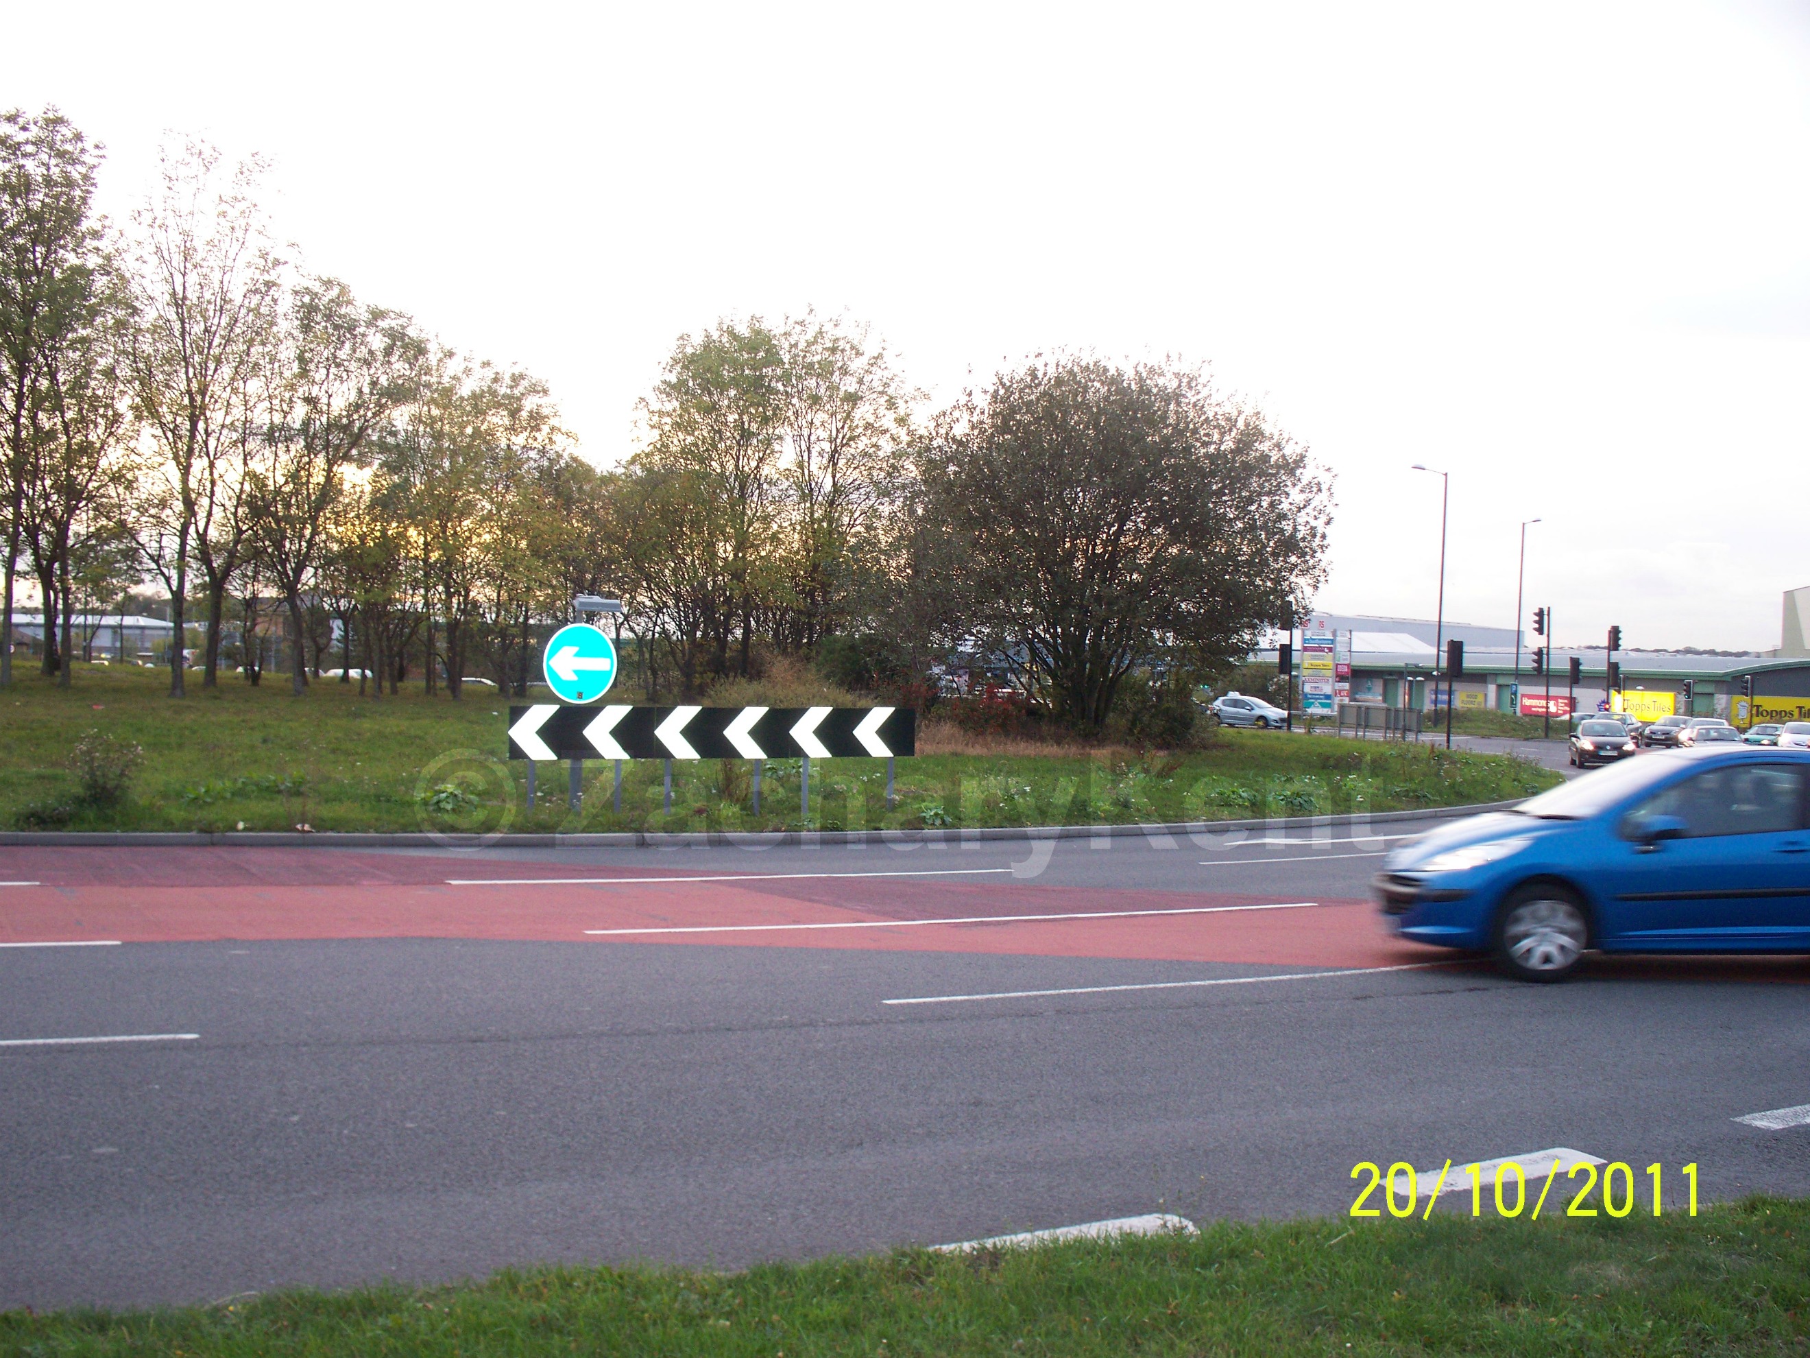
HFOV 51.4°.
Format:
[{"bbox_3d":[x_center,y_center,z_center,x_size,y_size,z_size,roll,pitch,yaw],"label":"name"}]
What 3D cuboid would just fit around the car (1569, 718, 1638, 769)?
[{"bbox_3d":[21.850,2.020,58.800,1.750,1.490,4.000,1,0,15],"label":"car"}]

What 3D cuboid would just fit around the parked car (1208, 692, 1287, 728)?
[{"bbox_3d":[16.200,1.540,88.200,1.770,1.530,4.150,1,0,-44],"label":"parked car"}]

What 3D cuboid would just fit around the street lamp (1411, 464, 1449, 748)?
[{"bbox_3d":[24.000,-3.750,86.500,1.950,12.300,0.400,2,0,-33],"label":"street lamp"}]

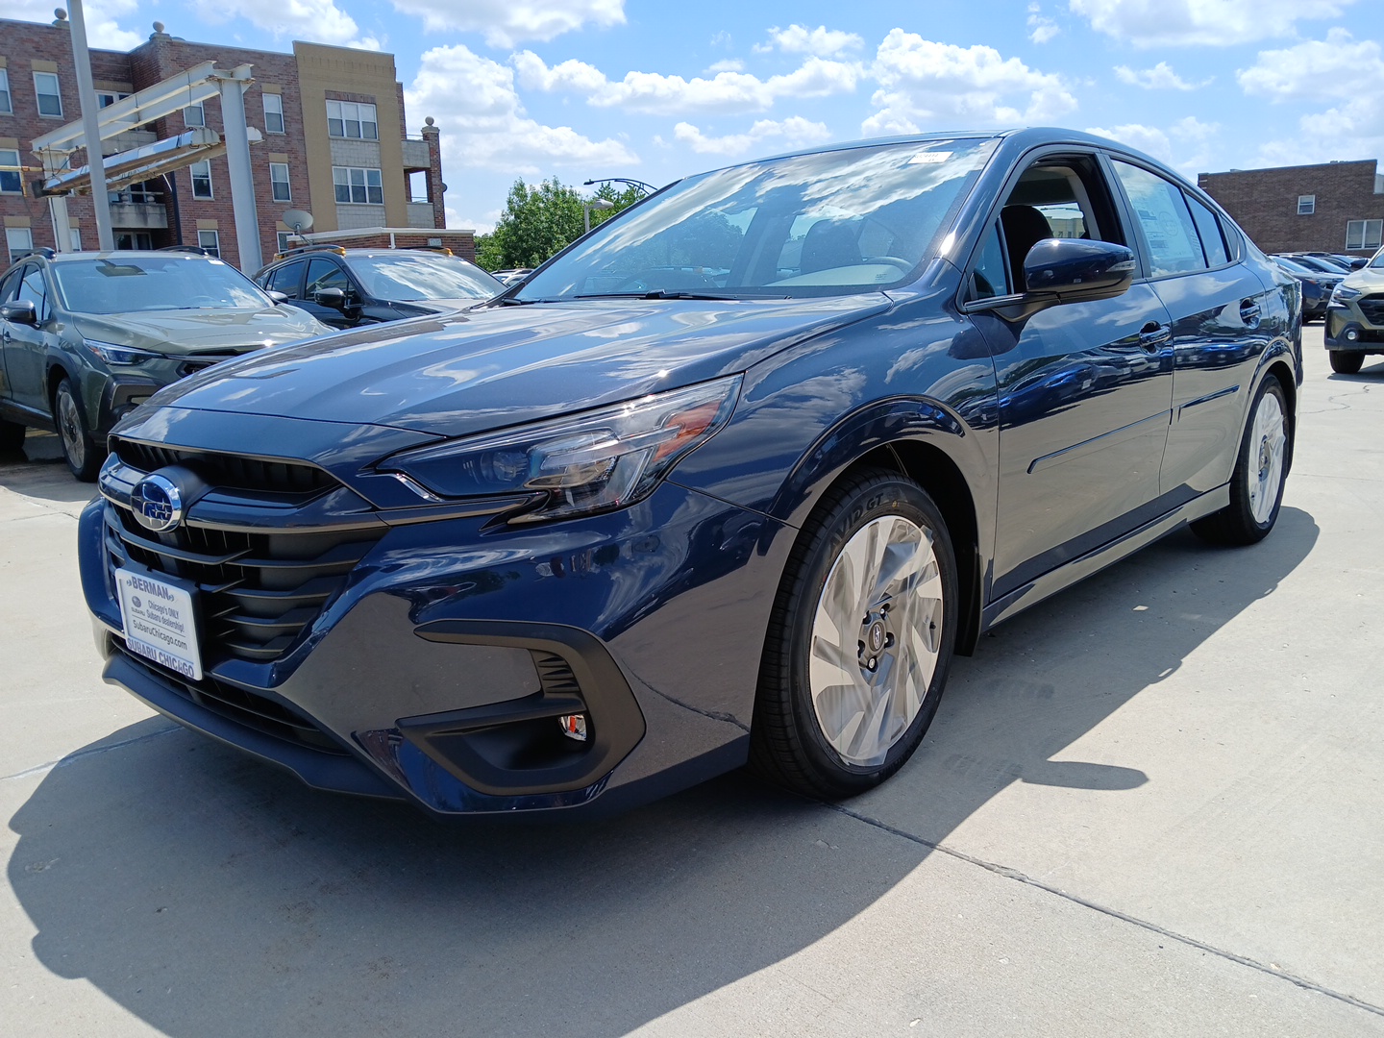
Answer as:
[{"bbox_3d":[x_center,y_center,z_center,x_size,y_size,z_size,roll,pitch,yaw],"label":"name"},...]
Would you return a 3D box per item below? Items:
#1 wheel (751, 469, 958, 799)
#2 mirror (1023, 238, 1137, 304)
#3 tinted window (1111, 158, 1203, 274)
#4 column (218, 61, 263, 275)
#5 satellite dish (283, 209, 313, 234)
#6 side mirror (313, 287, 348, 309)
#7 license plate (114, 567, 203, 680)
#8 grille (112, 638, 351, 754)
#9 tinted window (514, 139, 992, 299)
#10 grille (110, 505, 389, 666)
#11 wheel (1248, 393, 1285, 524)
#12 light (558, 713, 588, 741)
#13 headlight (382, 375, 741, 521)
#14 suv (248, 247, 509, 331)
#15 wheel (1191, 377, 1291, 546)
[{"bbox_3d":[0.295,0.222,2.087,0.235,0.680,0.680,6,14,42],"label":"wheel"},{"bbox_3d":[0.879,-0.571,2.386,0.230,0.150,0.140,8,15,41],"label":"mirror"},{"bbox_3d":[1.528,-0.956,3.353,0.055,0.380,0.590,-24,-7,43],"label":"tinted window"},{"bbox_3d":[-6.753,-4.284,15.953,0.280,4.790,0.280,8,15,43],"label":"column"},{"bbox_3d":[-10.244,-7.784,27.097,0.800,0.600,0.380,-4,31,-7],"label":"satellite dish"},{"bbox_3d":[-3.165,-1.902,9.069,0.240,0.175,0.160,-12,15,-40],"label":"side mirror"},{"bbox_3d":[-0.963,0.188,1.875,0.315,0.158,0.020,6,14,42],"label":"license plate"},{"bbox_3d":[-0.904,0.288,1.924,0.910,0.115,0.120,8,15,41],"label":"grille"},{"bbox_3d":[0.120,-0.806,2.901,1.420,0.125,0.910,8,42,41],"label":"tinted window"},{"bbox_3d":[-0.907,0.107,1.927,1.080,0.270,0.150,6,14,42],"label":"grille"},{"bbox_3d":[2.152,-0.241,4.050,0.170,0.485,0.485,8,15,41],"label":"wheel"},{"bbox_3d":[-0.183,0.327,1.659,0.080,0.075,0.060,6,14,42],"label":"light"},{"bbox_3d":[-0.169,-0.109,1.643,0.330,0.205,0.520,6,14,42],"label":"headlight"},{"bbox_3d":[-2.841,-1.837,10.097,1.850,1.630,4.480,-12,15,-40],"label":"suv"},{"bbox_3d":[2.137,-0.243,4.063,0.225,0.680,0.680,8,15,41],"label":"wheel"}]

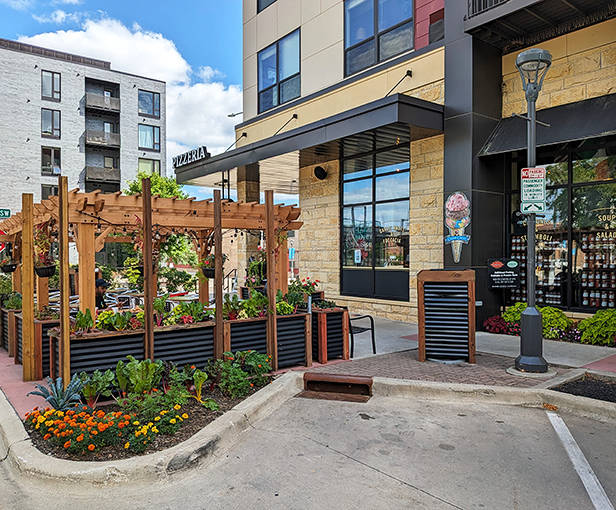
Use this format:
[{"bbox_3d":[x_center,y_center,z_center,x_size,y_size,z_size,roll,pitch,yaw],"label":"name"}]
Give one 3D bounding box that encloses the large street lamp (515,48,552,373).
[{"bbox_3d":[2.989,-0.594,6.270,0.470,4.270,0.470,0,1,25],"label":"large street lamp"}]

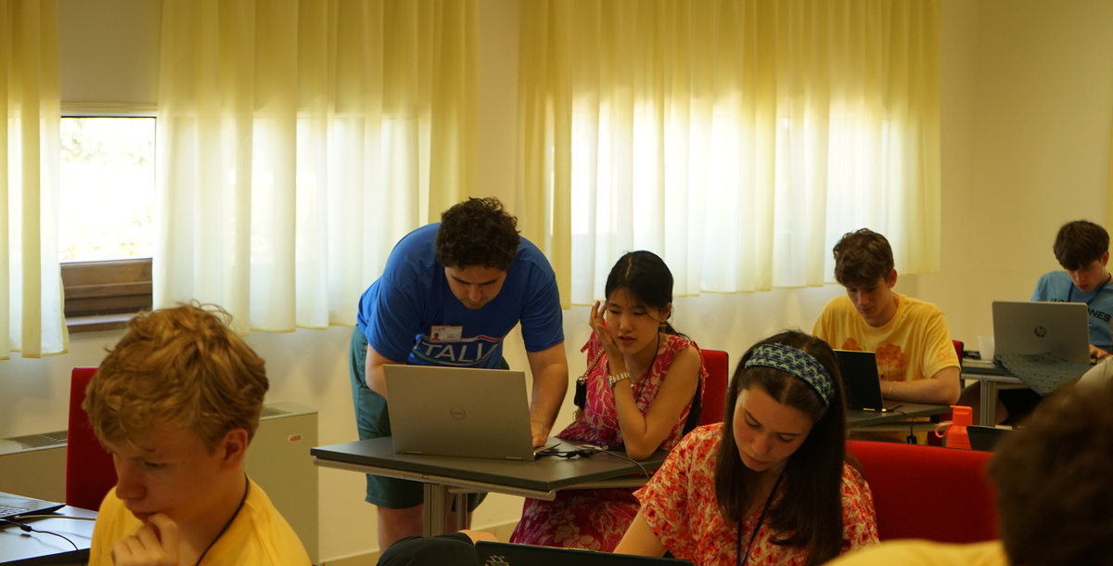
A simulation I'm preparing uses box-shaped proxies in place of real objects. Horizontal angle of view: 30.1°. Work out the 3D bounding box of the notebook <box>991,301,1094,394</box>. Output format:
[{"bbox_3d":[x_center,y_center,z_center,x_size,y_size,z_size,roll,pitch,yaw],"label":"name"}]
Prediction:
[{"bbox_3d":[1.665,0.153,7.026,0.318,0.220,0.298,2,4,24],"label":"notebook"}]

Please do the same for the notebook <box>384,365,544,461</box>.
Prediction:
[{"bbox_3d":[-0.192,0.291,4.947,0.351,0.230,0.303,1,4,18],"label":"notebook"}]

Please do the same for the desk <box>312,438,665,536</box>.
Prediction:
[{"bbox_3d":[-0.134,0.771,4.991,0.750,0.735,0.527,3,5,40],"label":"desk"}]

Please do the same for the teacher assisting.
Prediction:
[{"bbox_3d":[-0.260,0.445,5.361,0.580,1.335,0.830,0,4,-7],"label":"teacher assisting"}]

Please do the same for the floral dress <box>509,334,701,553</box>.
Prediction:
[{"bbox_3d":[0.194,0.465,5.182,0.450,0.700,0.620,3,5,40],"label":"floral dress"}]

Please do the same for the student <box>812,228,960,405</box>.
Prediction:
[{"bbox_3d":[0.857,0.459,5.997,0.500,1.220,0.800,4,5,44],"label":"student"}]

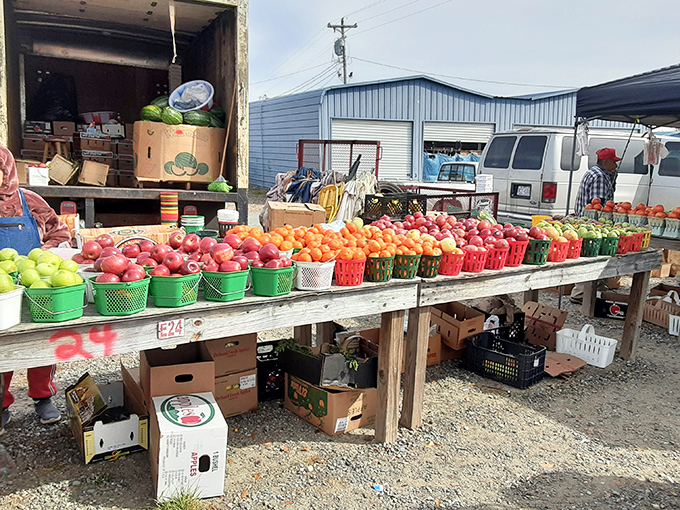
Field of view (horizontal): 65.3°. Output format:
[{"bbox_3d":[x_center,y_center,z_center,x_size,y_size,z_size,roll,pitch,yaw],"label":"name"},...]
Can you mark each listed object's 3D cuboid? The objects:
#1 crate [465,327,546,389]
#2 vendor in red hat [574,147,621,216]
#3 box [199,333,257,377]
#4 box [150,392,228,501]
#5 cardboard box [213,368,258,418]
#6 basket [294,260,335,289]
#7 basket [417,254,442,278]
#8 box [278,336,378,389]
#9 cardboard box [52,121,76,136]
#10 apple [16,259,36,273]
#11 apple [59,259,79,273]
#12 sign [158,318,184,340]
[{"bbox_3d":[1.270,0.790,4.045,0.320,0.251,0.473,-7,14,-41],"label":"crate"},{"bbox_3d":[2.584,-0.290,5.426,0.450,1.650,0.520,5,12,20],"label":"vendor in red hat"},{"bbox_3d":[-0.744,0.526,3.186,0.325,0.258,0.420,-7,14,-33],"label":"box"},{"bbox_3d":[-0.755,0.933,2.635,0.296,0.333,0.412,0,9,-22],"label":"box"},{"bbox_3d":[-0.768,0.796,3.319,0.338,0.230,0.431,-6,13,-35],"label":"cardboard box"},{"bbox_3d":[-0.128,0.094,2.713,0.222,0.145,0.210,2,9,-3],"label":"basket"},{"bbox_3d":[0.524,0.058,3.141,0.165,0.145,0.165,2,10,0],"label":"basket"},{"bbox_3d":[-0.051,0.625,3.213,0.400,0.175,0.470,-10,16,-41],"label":"box"},{"bbox_3d":[-3.780,-1.730,7.250,0.265,0.183,0.380,-4,12,-27],"label":"cardboard box"},{"bbox_3d":[-1.393,0.049,2.360,0.080,0.075,0.080,-5,13,-33],"label":"apple"},{"bbox_3d":[-1.231,0.057,2.410,0.084,0.077,0.084,-5,13,-26],"label":"apple"},{"bbox_3d":[-0.766,0.341,2.420,0.113,0.076,0.016,-5,13,-27],"label":"sign"}]

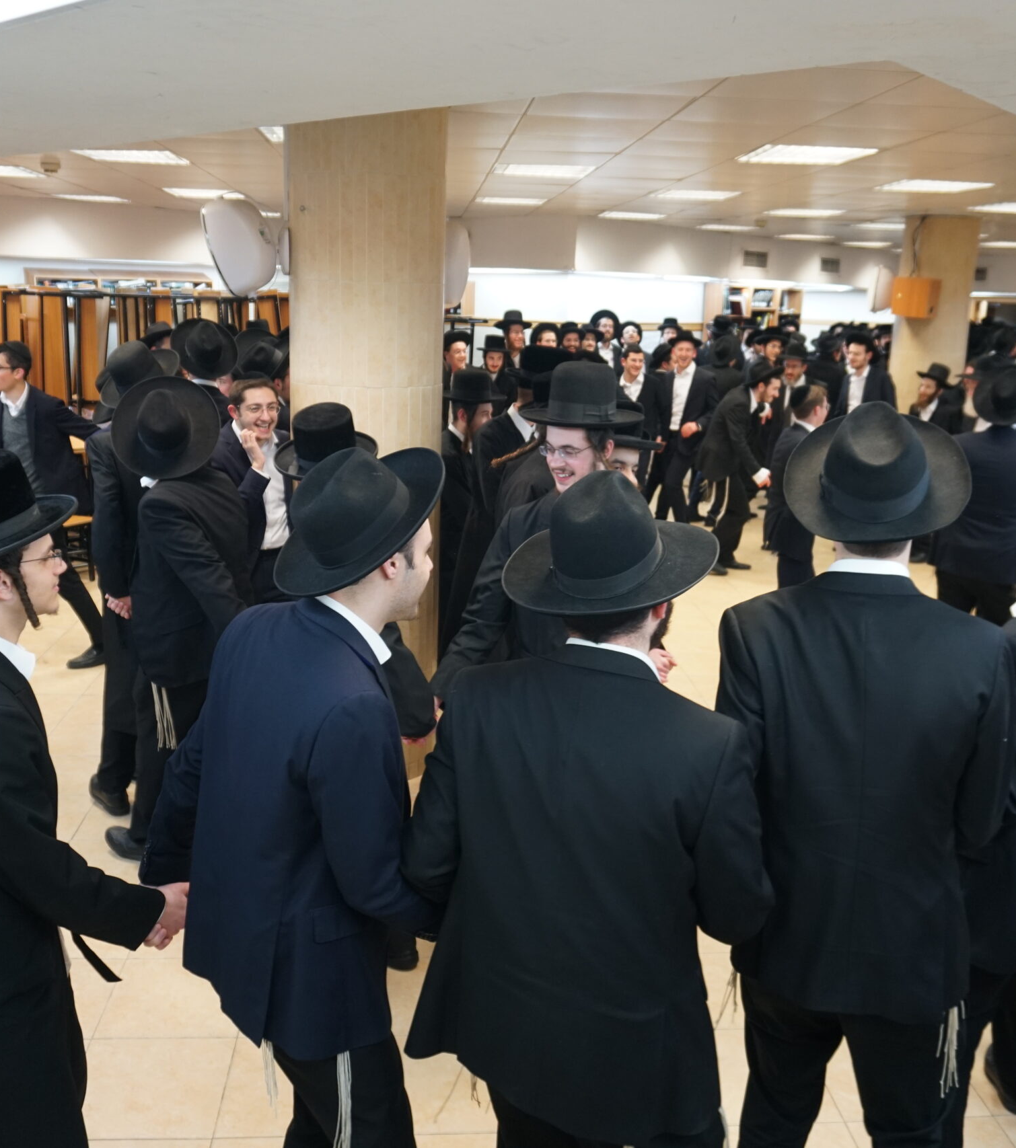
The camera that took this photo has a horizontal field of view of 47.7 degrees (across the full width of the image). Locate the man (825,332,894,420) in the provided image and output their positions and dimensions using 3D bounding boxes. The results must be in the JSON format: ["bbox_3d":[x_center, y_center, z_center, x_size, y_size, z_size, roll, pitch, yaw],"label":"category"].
[{"bbox_3d":[3.132,-1.179,10.180,0.550,1.840,0.400,12,17,36],"label":"man"}]

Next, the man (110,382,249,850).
[{"bbox_3d":[-1.148,0.168,4.160,0.540,1.750,0.500,6,14,18],"label":"man"}]

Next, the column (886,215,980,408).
[{"bbox_3d":[3.731,-1.725,10.259,0.617,2.769,0.617,1,14,-5],"label":"column"}]

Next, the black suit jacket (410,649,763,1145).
[{"bbox_3d":[0.137,0.474,1.896,0.600,0.770,0.360,7,15,19],"label":"black suit jacket"}]

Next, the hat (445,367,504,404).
[{"bbox_3d":[-0.188,-1.067,6.532,0.360,0.150,0.330,2,13,0],"label":"hat"}]

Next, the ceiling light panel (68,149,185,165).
[{"bbox_3d":[-2.244,-2.495,6.843,0.590,0.050,0.590,1,14,-5],"label":"ceiling light panel"}]

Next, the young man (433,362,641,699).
[{"bbox_3d":[0.147,0.278,3.631,0.680,1.850,0.500,9,15,27],"label":"young man"}]

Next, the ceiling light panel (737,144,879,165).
[{"bbox_3d":[1.525,-2.153,5.844,0.590,0.060,0.590,1,13,-5],"label":"ceiling light panel"}]

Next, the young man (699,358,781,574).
[{"bbox_3d":[1.780,-0.800,8.722,0.600,1.590,0.500,5,14,12],"label":"young man"}]

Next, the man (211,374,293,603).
[{"bbox_3d":[-0.994,0.085,4.550,0.550,1.730,0.420,-6,15,-29],"label":"man"}]

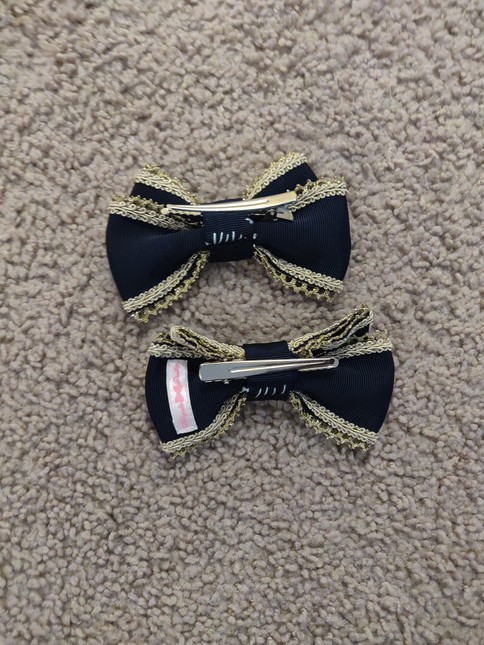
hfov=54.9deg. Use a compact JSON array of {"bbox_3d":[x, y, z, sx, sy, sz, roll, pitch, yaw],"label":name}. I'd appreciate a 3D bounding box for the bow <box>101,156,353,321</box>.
[{"bbox_3d":[-0.006,-0.036,0.209,0.104,0.035,0.063,-5,86,0],"label":"bow"}]

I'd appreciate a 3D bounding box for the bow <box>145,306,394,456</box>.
[{"bbox_3d":[0.011,0.025,0.205,0.104,0.035,0.060,-2,86,0],"label":"bow"}]

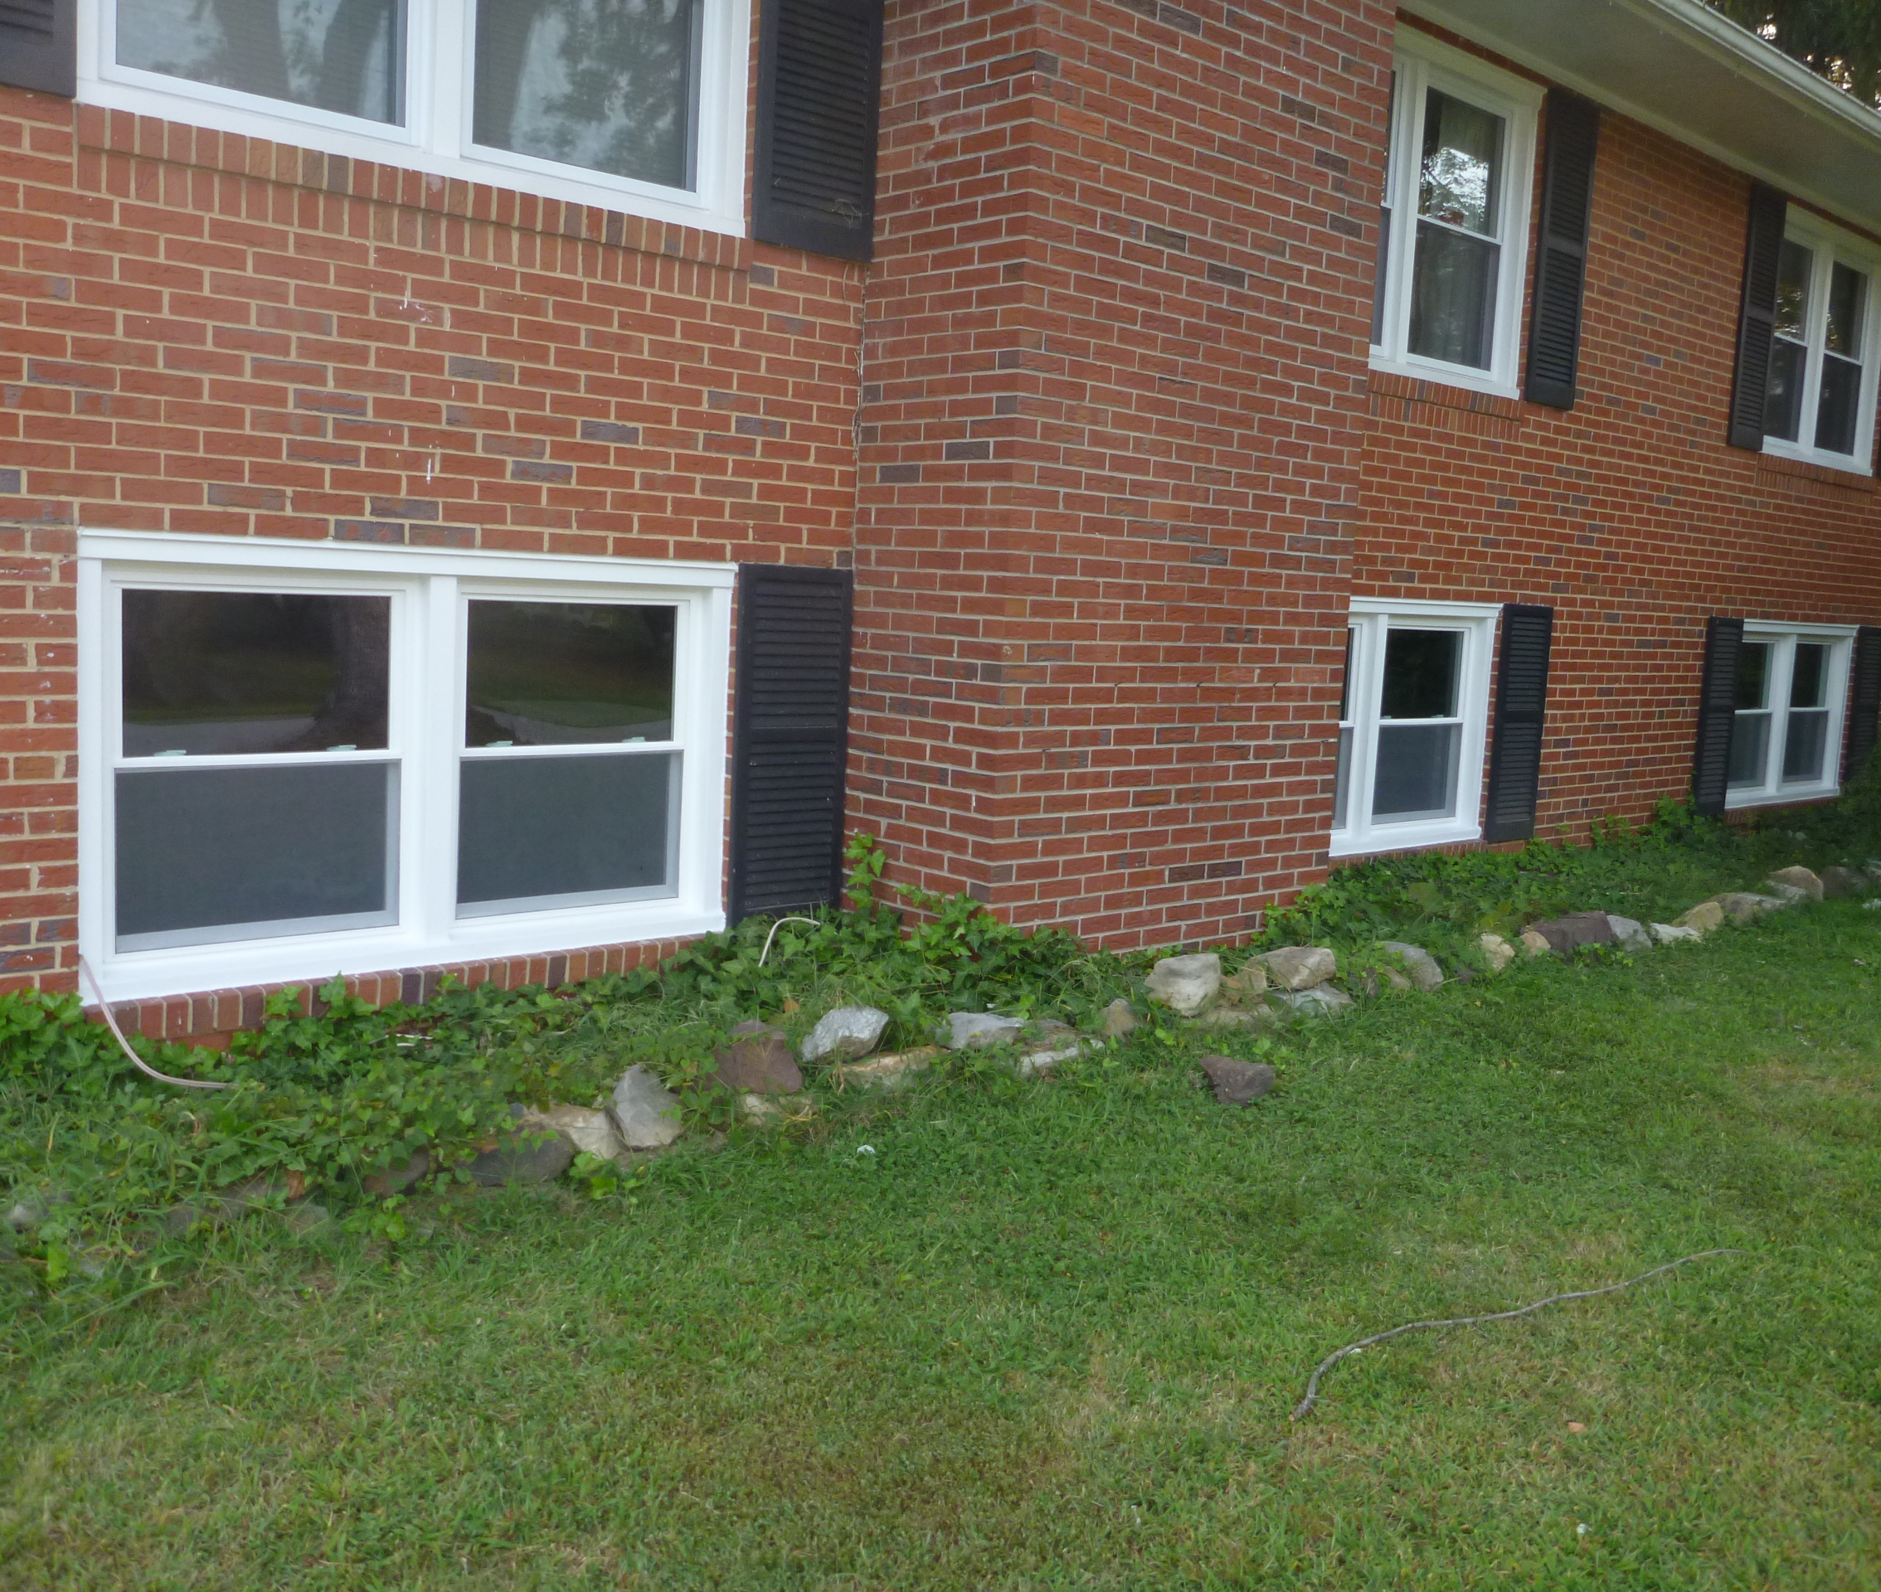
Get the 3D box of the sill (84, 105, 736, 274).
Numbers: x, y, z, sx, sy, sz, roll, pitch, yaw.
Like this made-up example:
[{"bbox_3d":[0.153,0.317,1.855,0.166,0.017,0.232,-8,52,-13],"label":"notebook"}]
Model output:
[{"bbox_3d":[-1.346,-1.653,4.773,1.965,0.100,0.110,-4,9,-42],"label":"sill"}]

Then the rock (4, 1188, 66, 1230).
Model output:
[{"bbox_3d":[-1.768,0.808,3.353,0.140,0.085,0.110,-4,9,-42],"label":"rock"}]

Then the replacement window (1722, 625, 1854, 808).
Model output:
[{"bbox_3d":[5.609,-0.547,11.348,1.940,1.190,0.120,-4,9,-42],"label":"replacement window"}]

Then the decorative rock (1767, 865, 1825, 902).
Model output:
[{"bbox_3d":[4.384,0.449,8.805,0.273,0.168,0.205,-4,9,-42],"label":"decorative rock"}]

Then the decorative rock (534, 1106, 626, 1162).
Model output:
[{"bbox_3d":[-0.864,0.808,4.115,0.200,0.120,0.170,-4,9,-42],"label":"decorative rock"}]

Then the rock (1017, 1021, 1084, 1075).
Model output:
[{"bbox_3d":[0.319,0.733,5.019,0.200,0.130,0.150,-4,9,-42],"label":"rock"}]

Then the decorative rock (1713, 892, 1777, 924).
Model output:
[{"bbox_3d":[3.851,0.538,8.212,0.330,0.140,0.240,-4,9,-42],"label":"decorative rock"}]

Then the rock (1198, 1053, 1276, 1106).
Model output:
[{"bbox_3d":[0.860,0.818,4.972,0.220,0.126,0.176,-4,9,-42],"label":"rock"}]

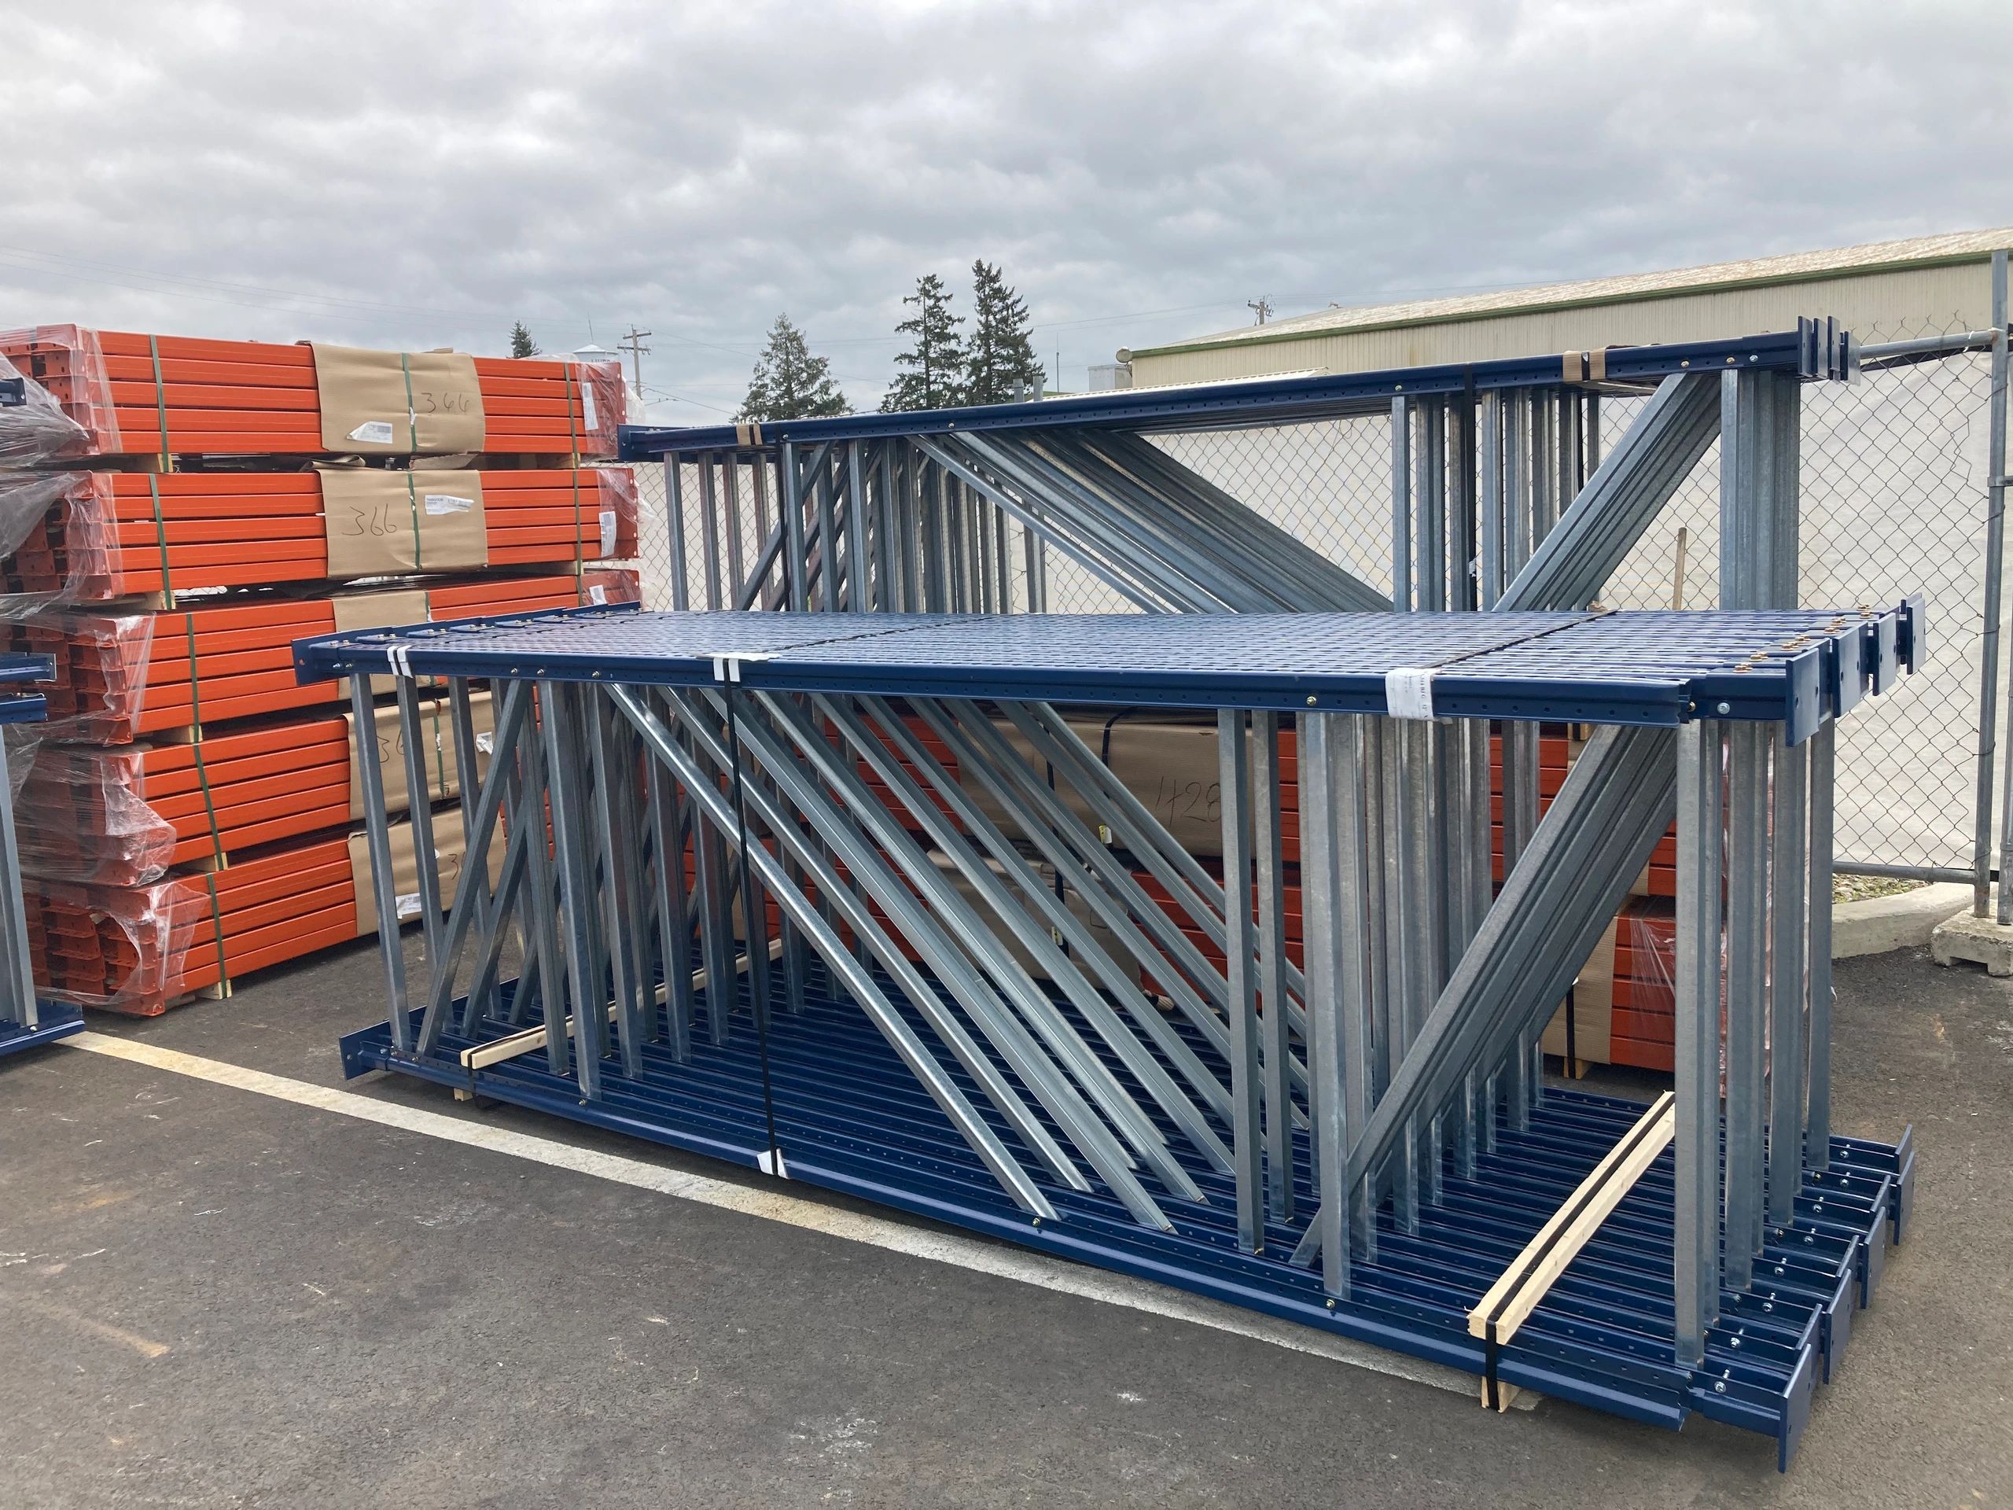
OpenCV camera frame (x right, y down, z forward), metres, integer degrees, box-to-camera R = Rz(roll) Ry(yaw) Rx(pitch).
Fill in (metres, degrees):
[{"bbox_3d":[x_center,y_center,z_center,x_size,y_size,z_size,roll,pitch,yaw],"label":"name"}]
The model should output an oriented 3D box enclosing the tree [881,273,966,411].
[{"bbox_3d":[-4.290,-19.350,90.000,5.690,14.100,5.690,-3,9,0],"label":"tree"}]

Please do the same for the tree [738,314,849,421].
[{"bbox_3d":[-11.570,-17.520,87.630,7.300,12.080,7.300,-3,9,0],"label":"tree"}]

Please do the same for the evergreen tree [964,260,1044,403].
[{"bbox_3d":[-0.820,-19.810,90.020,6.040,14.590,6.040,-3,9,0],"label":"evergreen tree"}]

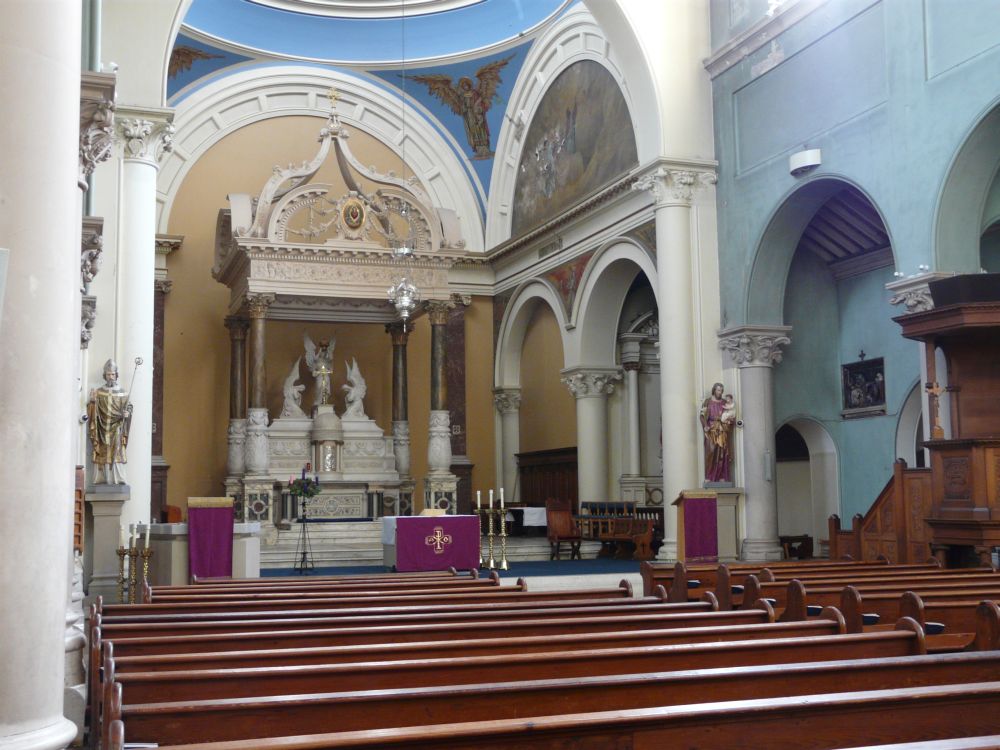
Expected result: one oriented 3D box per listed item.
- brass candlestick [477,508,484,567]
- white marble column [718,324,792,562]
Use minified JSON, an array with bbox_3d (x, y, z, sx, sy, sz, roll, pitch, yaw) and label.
[{"bbox_3d":[-0.339,2.908,20.718,0.190,1.050,0.190,0,-6,0],"label":"brass candlestick"},{"bbox_3d":[4.965,1.345,22.325,1.020,4.400,1.020,2,-6,-19],"label":"white marble column"}]

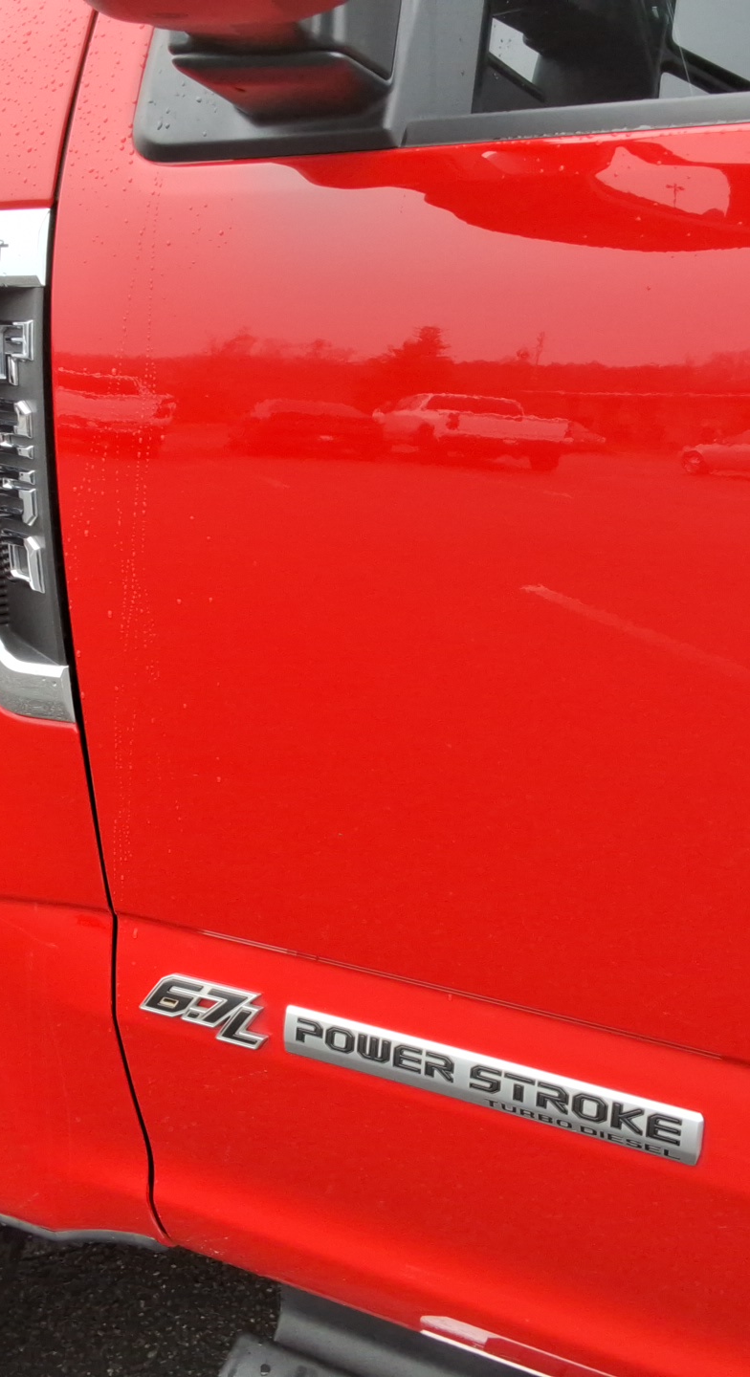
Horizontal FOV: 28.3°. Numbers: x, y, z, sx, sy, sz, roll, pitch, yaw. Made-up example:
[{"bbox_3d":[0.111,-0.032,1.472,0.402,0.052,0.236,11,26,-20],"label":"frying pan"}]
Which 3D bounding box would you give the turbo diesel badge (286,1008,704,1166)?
[{"bbox_3d":[0.062,0.228,0.867,0.265,0.032,0.010,8,15,27],"label":"turbo diesel badge"}]

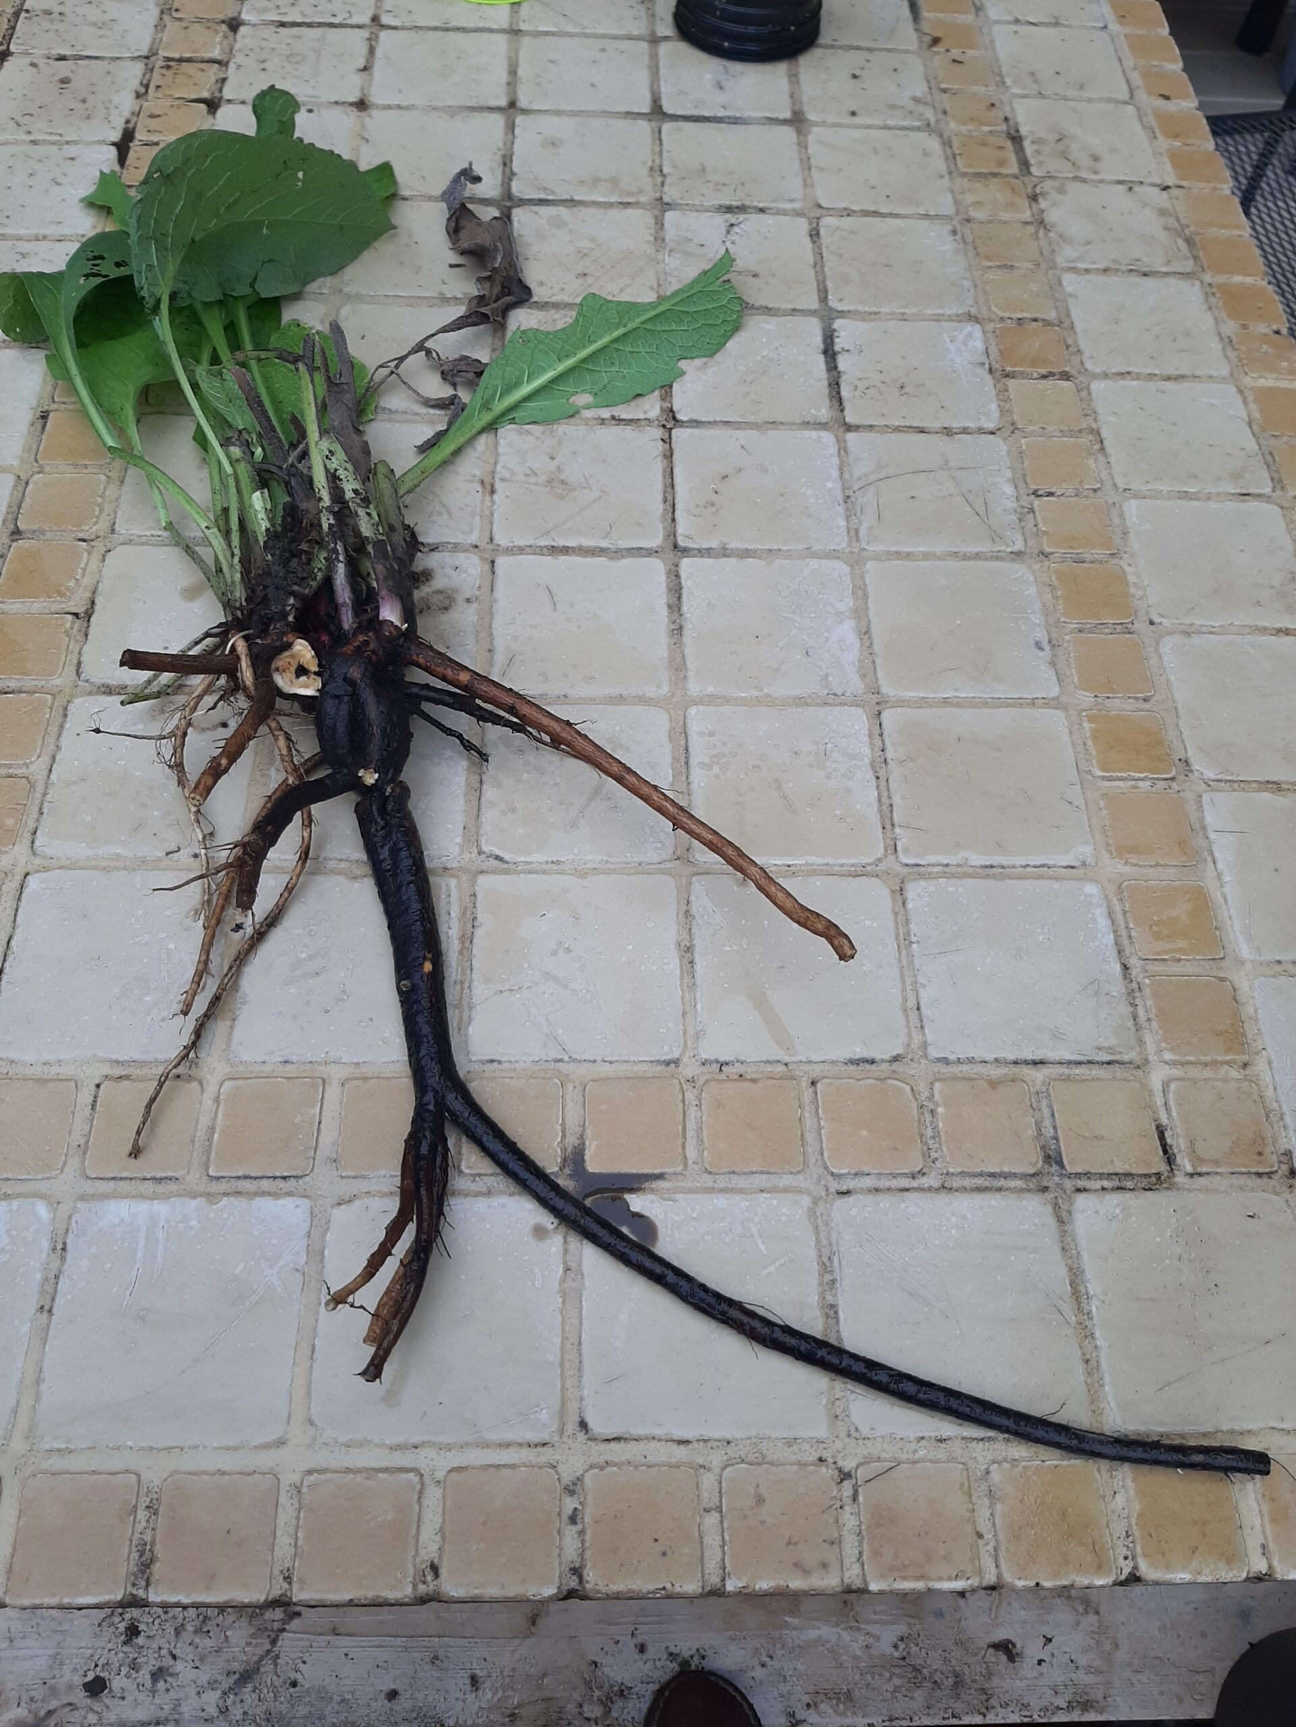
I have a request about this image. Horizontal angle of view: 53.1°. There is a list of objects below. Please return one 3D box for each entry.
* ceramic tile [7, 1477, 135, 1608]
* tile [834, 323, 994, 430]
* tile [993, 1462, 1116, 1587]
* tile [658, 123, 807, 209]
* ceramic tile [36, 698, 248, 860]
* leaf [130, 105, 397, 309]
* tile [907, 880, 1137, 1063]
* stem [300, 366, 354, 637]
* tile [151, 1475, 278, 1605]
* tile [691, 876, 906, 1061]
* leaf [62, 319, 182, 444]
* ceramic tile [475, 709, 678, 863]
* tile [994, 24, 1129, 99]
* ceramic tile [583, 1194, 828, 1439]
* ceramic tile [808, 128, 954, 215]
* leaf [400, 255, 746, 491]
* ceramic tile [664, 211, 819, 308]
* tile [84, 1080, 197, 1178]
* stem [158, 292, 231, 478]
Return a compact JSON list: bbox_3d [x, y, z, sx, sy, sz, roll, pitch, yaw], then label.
[{"bbox_3d":[-0.225,0.267,0.513,0.045,0.010,0.045,0,61,-3],"label":"ceramic tile"},{"bbox_3d":[0.175,-0.317,0.849,0.100,0.010,0.100,1,61,-3],"label":"tile"},{"bbox_3d":[0.161,0.267,0.524,0.046,0.010,0.046,1,61,-3],"label":"tile"},{"bbox_3d":[0.061,-0.506,0.948,0.100,0.010,0.100,1,61,-3],"label":"tile"},{"bbox_3d":[-0.260,-0.044,0.684,0.102,0.010,0.100,0,61,-3],"label":"ceramic tile"},{"bbox_3d":[-0.236,-0.396,0.794,0.153,0.035,0.135,0,86,-3],"label":"leaf"},{"bbox_3d":[0.185,0.054,0.653,0.101,0.010,0.098,1,61,-2],"label":"tile"},{"bbox_3d":[-0.174,-0.203,0.701,0.010,0.010,0.180,-10,68,-9],"label":"stem"},{"bbox_3d":[-0.168,0.265,0.508,0.046,0.009,0.045,0,61,-3],"label":"tile"},{"bbox_3d":[0.072,0.052,0.638,0.100,0.010,0.100,1,61,-3],"label":"tile"},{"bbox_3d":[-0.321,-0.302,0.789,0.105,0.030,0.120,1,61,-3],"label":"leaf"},{"bbox_3d":[-0.038,-0.041,0.694,0.101,0.010,0.099,0,61,-3],"label":"ceramic tile"},{"bbox_3d":[0.331,-0.641,1.045,0.100,0.010,0.098,1,61,-2],"label":"tile"},{"bbox_3d":[0.024,0.195,0.565,0.102,0.010,0.101,0,61,-2],"label":"ceramic tile"},{"bbox_3d":[0.172,-0.509,0.962,0.101,0.010,0.099,0,61,-2],"label":"ceramic tile"},{"bbox_3d":[-0.043,-0.316,0.815,0.098,0.022,0.303,39,64,17],"label":"leaf"},{"bbox_3d":[0.064,-0.418,0.907,0.103,0.010,0.099,1,61,-2],"label":"ceramic tile"},{"bbox_3d":[-0.225,0.121,0.582,0.046,0.010,0.046,1,61,-3],"label":"tile"},{"bbox_3d":[-0.266,-0.282,0.753,0.012,0.011,0.143,-20,73,-13],"label":"stem"}]

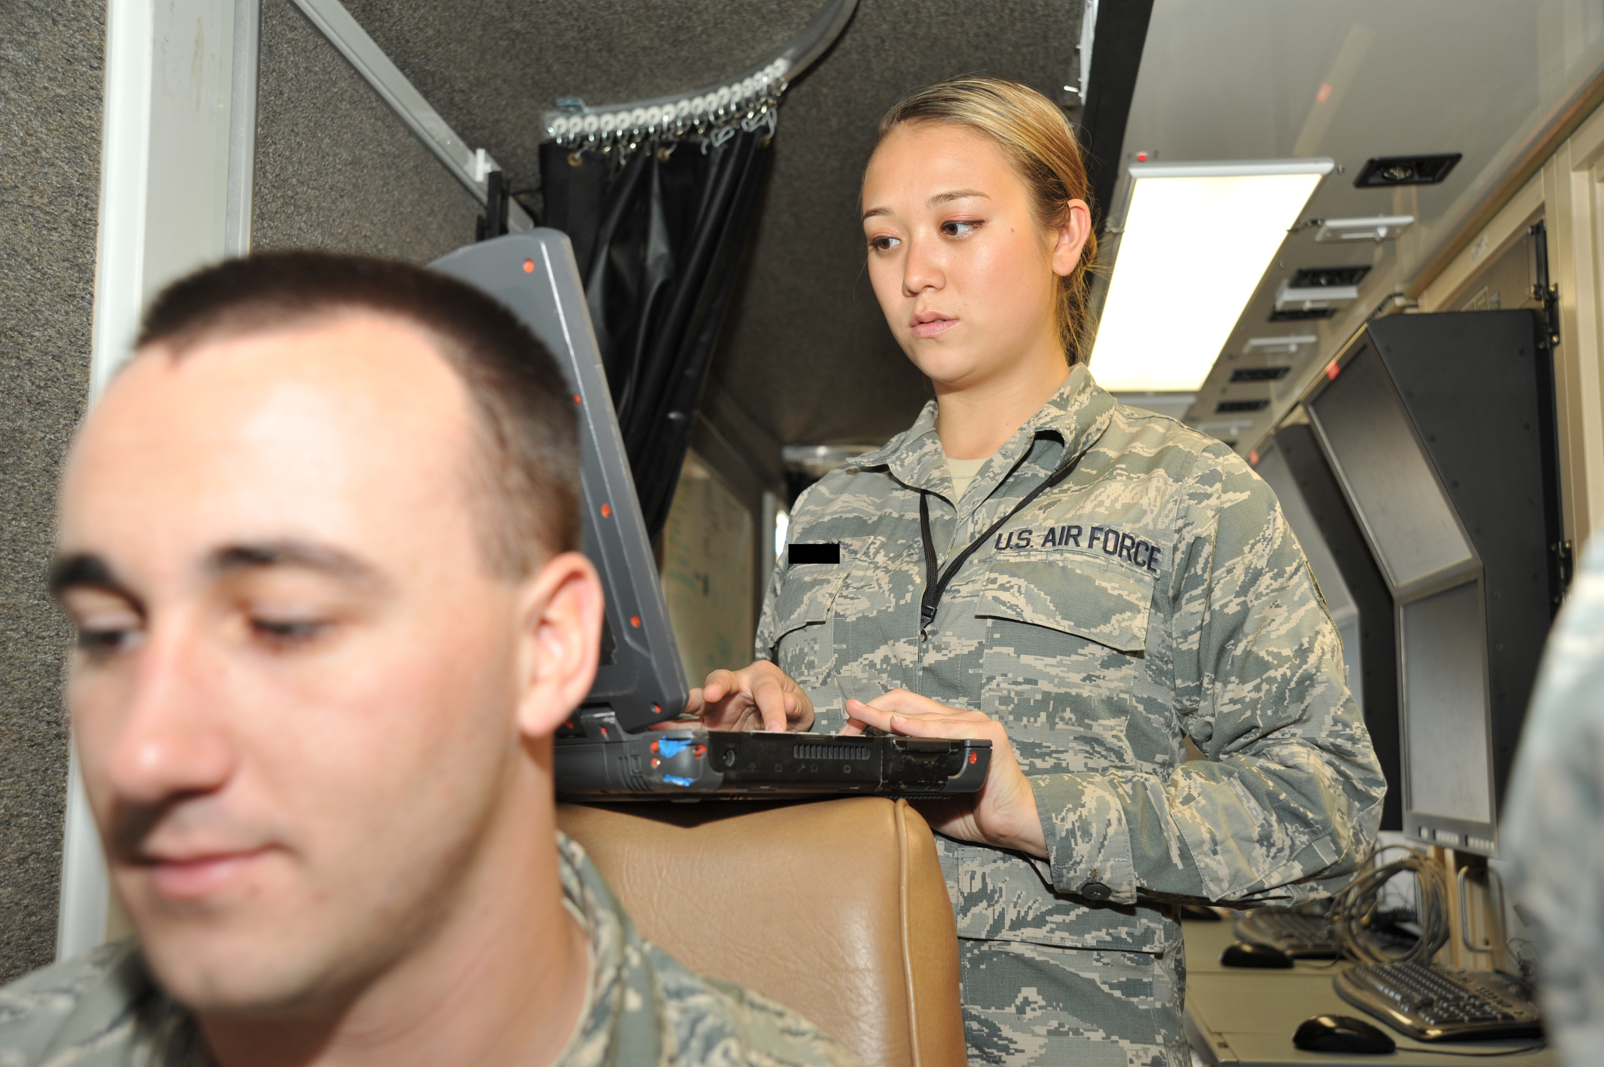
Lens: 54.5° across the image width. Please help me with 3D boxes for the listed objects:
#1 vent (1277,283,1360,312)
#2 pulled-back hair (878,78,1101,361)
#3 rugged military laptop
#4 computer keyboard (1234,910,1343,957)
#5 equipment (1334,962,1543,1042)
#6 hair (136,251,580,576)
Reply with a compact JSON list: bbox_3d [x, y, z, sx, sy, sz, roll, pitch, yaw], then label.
[{"bbox_3d":[0.873,-0.393,2.636,0.125,0.025,0.085,-1,-7,7],"label":"vent"},{"bbox_3d":[0.143,-0.239,1.180,0.160,0.215,0.205,-7,-2,43],"label":"pulled-back hair"},{"bbox_3d":[-0.122,0.020,1.018,0.315,0.291,0.395,-6,-9,41],"label":"rugged military laptop"},{"bbox_3d":[0.933,0.713,2.803,0.230,0.035,0.485,0,-7,0],"label":"computer keyboard"},{"bbox_3d":[0.873,0.626,2.117,0.230,0.035,0.485,0,-7,2],"label":"equipment"},{"bbox_3d":[-0.155,-0.029,0.550,0.160,0.150,0.190,-3,0,23],"label":"hair"}]

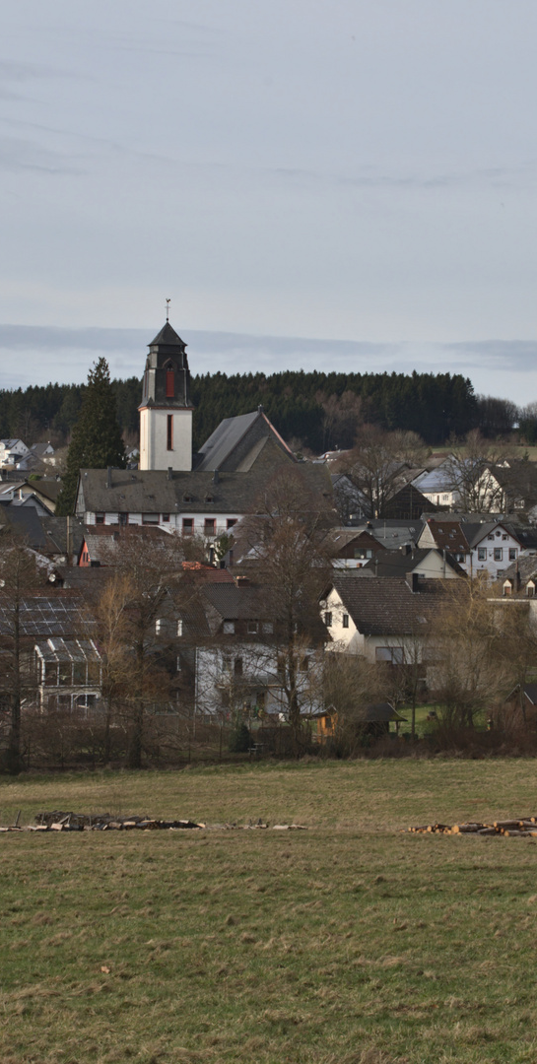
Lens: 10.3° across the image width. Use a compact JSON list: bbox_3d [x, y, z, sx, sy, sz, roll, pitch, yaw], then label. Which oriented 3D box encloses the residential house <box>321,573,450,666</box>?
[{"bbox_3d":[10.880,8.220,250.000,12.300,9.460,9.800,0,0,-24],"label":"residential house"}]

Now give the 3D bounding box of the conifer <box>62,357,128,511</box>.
[{"bbox_3d":[-22.870,-11.340,395.000,9.400,23.080,9.400,0,0,0],"label":"conifer"}]

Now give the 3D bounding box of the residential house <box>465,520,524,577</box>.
[{"bbox_3d":[28.170,3.160,386.000,7.800,9.090,9.000,0,0,-20],"label":"residential house"}]

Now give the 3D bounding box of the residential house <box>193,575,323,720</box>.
[{"bbox_3d":[-0.710,9.250,241.000,10.300,11.350,10.000,0,0,-2],"label":"residential house"}]

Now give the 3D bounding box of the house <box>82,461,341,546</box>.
[{"bbox_3d":[-7.450,-2.230,365.000,31.000,11.660,12.000,0,0,-9],"label":"house"}]

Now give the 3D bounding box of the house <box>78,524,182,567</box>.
[{"bbox_3d":[-14.950,3.380,322.000,10.500,7.450,8.500,0,0,-17],"label":"house"}]

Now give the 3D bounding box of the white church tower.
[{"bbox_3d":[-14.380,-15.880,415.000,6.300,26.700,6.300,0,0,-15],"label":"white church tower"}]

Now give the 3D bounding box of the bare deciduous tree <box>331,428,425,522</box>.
[{"bbox_3d":[16.000,-8.320,430.000,13.300,13.740,12.500,0,0,0],"label":"bare deciduous tree"}]

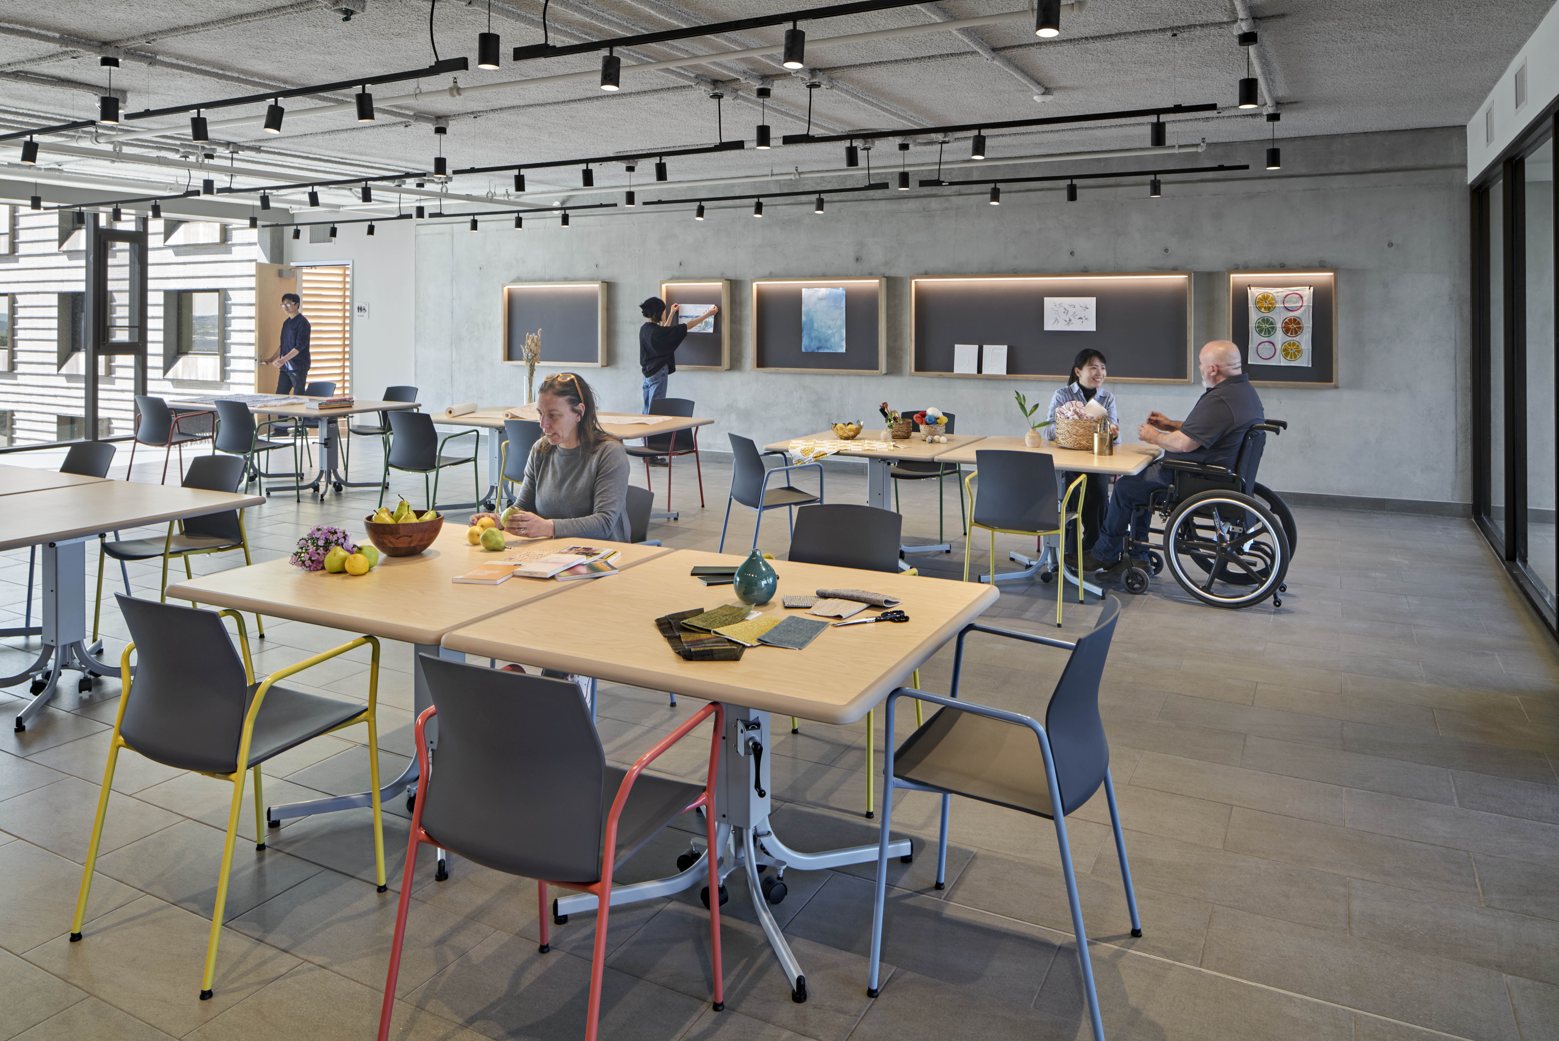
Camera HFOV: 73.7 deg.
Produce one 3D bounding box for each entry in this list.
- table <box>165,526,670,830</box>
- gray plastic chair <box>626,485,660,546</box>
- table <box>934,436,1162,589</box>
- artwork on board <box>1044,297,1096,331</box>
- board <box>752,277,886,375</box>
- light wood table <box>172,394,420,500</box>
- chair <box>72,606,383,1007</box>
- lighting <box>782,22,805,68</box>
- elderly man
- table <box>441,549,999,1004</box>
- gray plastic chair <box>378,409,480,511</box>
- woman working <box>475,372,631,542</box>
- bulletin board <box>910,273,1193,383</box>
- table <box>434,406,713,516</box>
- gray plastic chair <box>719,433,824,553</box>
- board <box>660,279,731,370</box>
[{"bbox_3d":[-1.065,0.508,3.247,1.056,0.733,1.056,5,10,26],"label":"table"},{"bbox_3d":[-0.708,0.324,3.936,0.536,0.829,0.536,5,10,26],"label":"gray plastic chair"},{"bbox_3d":[1.579,-0.028,5.974,1.056,0.733,1.056,5,10,26],"label":"table"},{"bbox_3d":[2.488,-1.766,8.893,0.435,0.284,0.010,5,11,27],"label":"artwork on board"},{"bbox_3d":[0.361,-1.868,9.973,1.389,0.915,0.100,5,11,27],"label":"board"},{"bbox_3d":[-4.370,-0.670,9.248,2.113,0.733,1.056,5,10,26],"label":"light wood table"},{"bbox_3d":[-1.375,0.580,2.632,0.536,0.829,0.536,5,10,26],"label":"chair"},{"bbox_3d":[0.050,-1.682,3.680,0.072,0.158,0.072,0,9,0],"label":"lighting"},{"bbox_3d":[2.181,-0.339,5.774,0.936,1.316,0.566,5,10,27],"label":"elderly man"},{"bbox_3d":[-0.092,0.594,2.715,1.067,0.742,1.067,5,11,26],"label":"table"},{"bbox_3d":[-2.468,-0.358,7.329,0.560,0.830,0.540,5,11,25],"label":"gray plastic chair"},{"bbox_3d":[-0.791,0.101,3.859,0.566,1.306,0.663,6,11,32],"label":"woman working"},{"bbox_3d":[2.325,-1.699,9.164,2.438,0.912,0.107,5,10,26],"label":"bulletin board"},{"bbox_3d":[-1.687,-0.376,7.749,2.113,0.733,1.056,5,10,26],"label":"table"},{"bbox_3d":[-0.045,-0.071,5.869,0.540,0.830,0.560,-4,11,-23],"label":"gray plastic chair"},{"bbox_3d":[-0.861,-1.993,10.606,0.773,0.915,0.100,5,11,27],"label":"board"}]

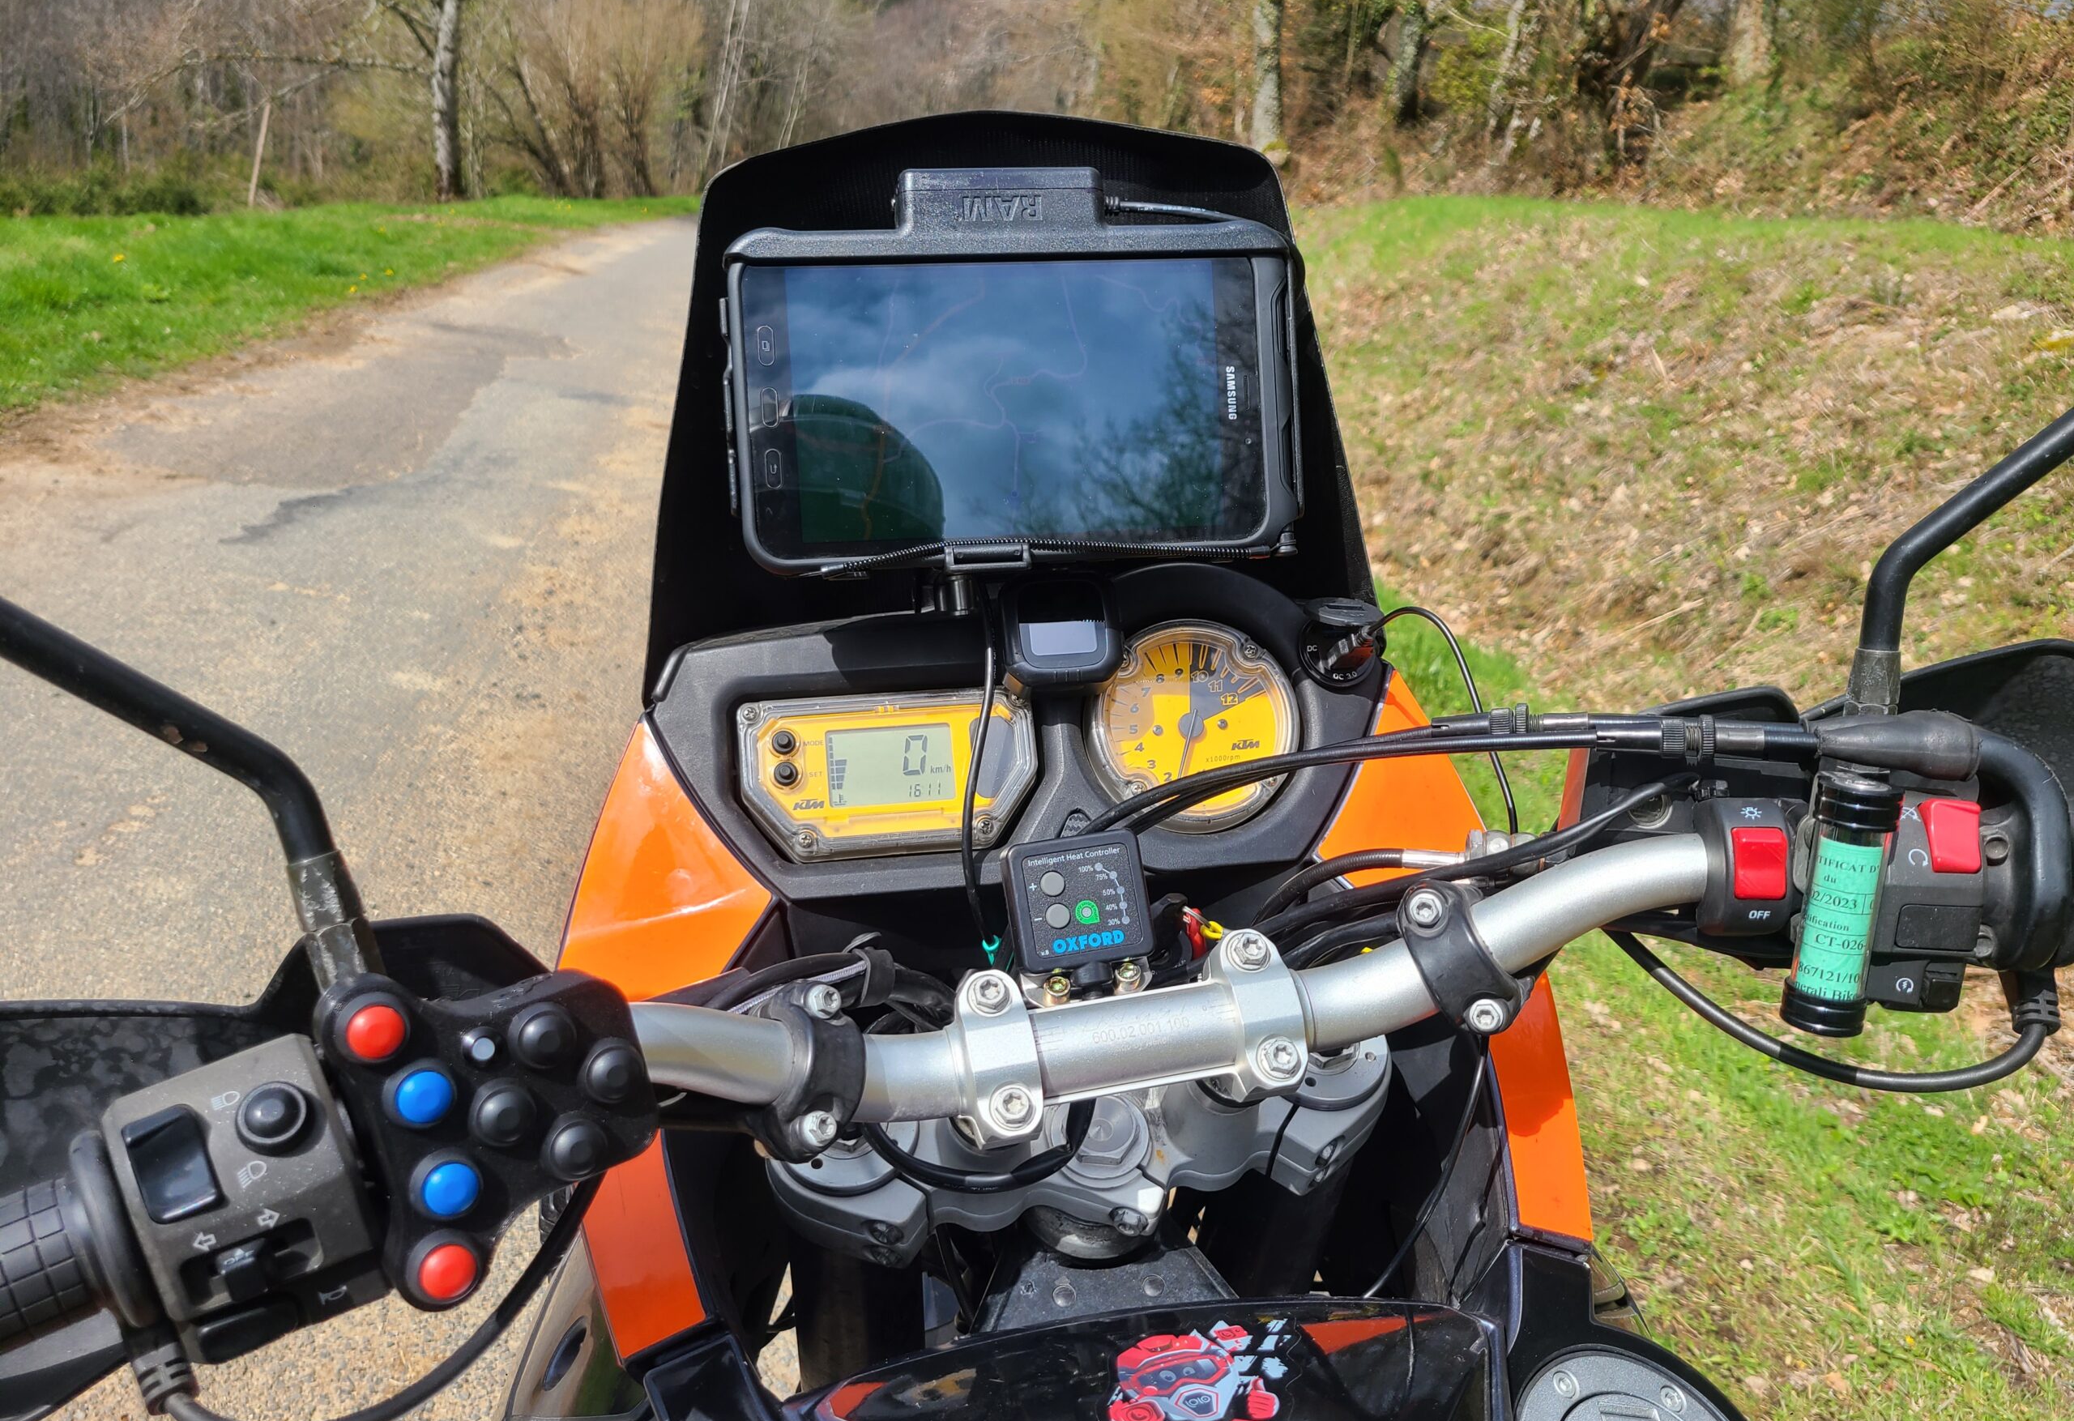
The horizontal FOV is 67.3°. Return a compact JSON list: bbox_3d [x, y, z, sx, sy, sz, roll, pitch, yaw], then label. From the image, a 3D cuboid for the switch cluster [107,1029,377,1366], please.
[{"bbox_3d":[-0.208,0.128,0.410,0.056,0.069,0.048,-15,-11,-33],"label":"switch cluster"}]

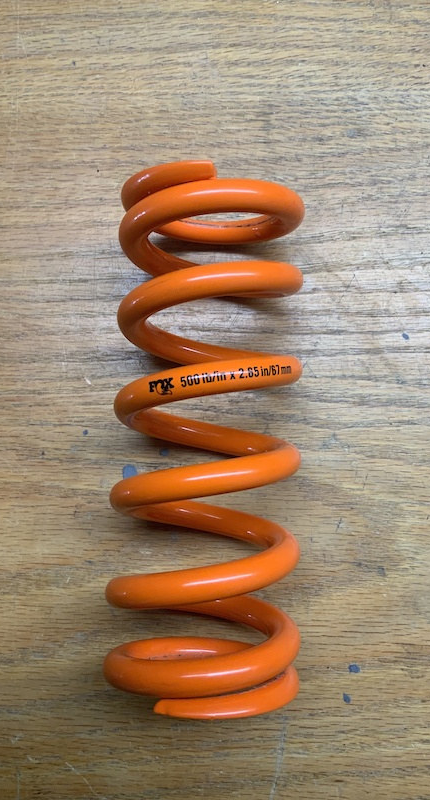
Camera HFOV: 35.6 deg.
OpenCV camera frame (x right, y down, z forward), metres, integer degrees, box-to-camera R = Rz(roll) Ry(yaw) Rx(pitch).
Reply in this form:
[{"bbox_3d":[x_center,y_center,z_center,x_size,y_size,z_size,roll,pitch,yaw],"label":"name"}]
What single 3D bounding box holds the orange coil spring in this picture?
[{"bbox_3d":[-0.002,0.009,0.191,0.052,0.052,0.140,1,85,0],"label":"orange coil spring"}]

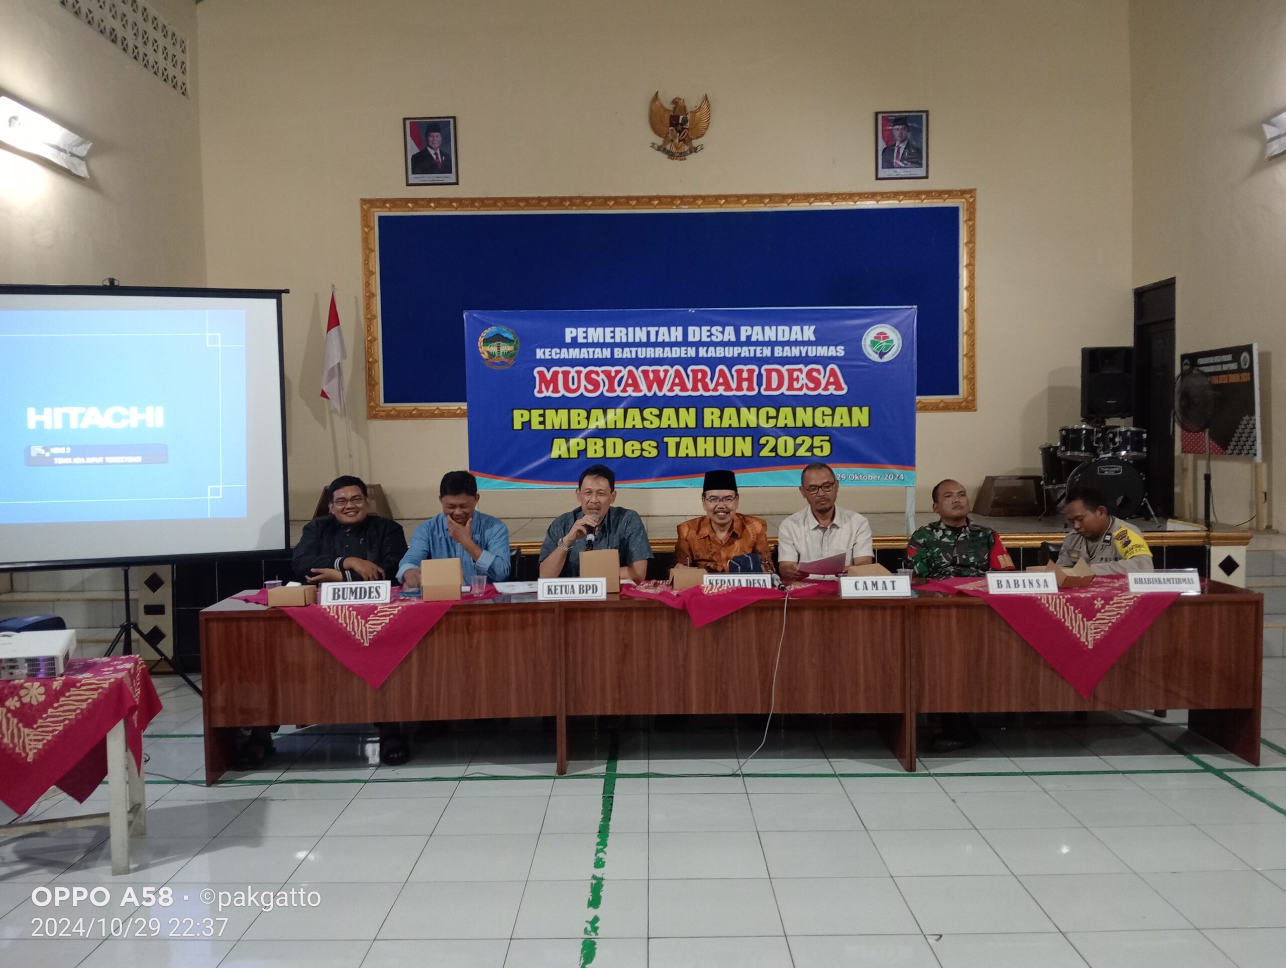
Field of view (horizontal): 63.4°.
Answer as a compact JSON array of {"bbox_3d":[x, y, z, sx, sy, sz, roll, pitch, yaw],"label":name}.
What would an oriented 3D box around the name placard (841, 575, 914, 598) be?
[{"bbox_3d":[1.005,0.442,4.498,0.300,0.098,0.060,-1,3,1],"label":"name placard"}]

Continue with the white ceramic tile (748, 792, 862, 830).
[{"bbox_3d":[0.624,1.273,4.030,0.400,0.010,0.400,-1,3,0],"label":"white ceramic tile"}]

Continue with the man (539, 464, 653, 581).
[{"bbox_3d":[-0.225,0.563,5.180,0.560,1.320,0.750,-1,3,4],"label":"man"}]

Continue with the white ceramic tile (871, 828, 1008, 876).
[{"bbox_3d":[1.021,1.284,3.626,0.400,0.010,0.400,-1,3,0],"label":"white ceramic tile"}]

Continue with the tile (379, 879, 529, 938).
[{"bbox_3d":[-0.581,1.325,3.236,0.400,0.010,0.400,-1,3,1],"label":"tile"}]

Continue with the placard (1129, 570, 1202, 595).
[{"bbox_3d":[2.269,0.420,4.538,0.295,0.105,0.070,0,3,8],"label":"placard"}]

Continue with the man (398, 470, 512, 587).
[{"bbox_3d":[-0.901,0.587,5.099,0.530,1.308,0.680,-1,3,0],"label":"man"}]

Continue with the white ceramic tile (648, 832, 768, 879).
[{"bbox_3d":[0.221,1.296,3.631,0.400,0.010,0.400,-1,3,0],"label":"white ceramic tile"}]

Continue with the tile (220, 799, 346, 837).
[{"bbox_3d":[-1.376,1.300,4.042,0.400,0.010,0.400,-1,3,0],"label":"tile"}]

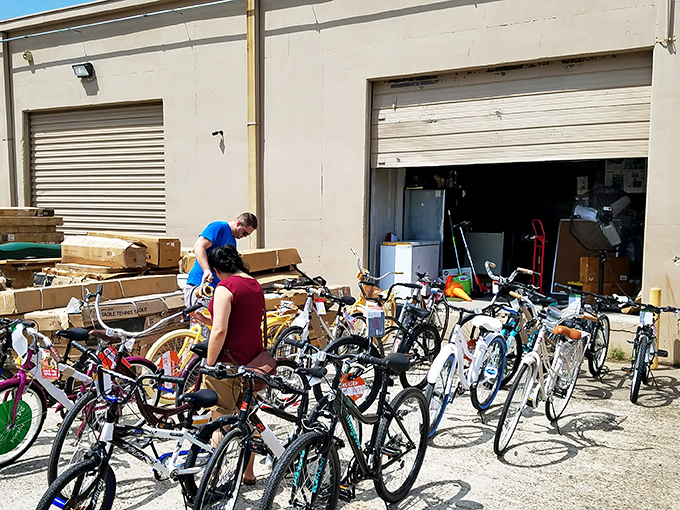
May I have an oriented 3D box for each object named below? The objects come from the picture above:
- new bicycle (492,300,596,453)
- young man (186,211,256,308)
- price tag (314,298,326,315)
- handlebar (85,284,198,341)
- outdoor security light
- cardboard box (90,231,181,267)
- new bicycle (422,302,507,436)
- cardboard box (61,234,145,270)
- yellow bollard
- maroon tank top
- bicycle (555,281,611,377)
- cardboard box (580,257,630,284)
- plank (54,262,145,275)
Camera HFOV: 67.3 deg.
[{"bbox_3d":[1.560,0.830,3.780,0.640,1.060,1.770,12,7,39],"label":"new bicycle"},{"bbox_3d":[-1.140,0.420,4.880,0.580,1.640,0.530,2,5,25],"label":"young man"},{"bbox_3d":[-0.174,0.466,4.600,0.075,0.145,0.008,-8,4,0],"label":"price tag"},{"bbox_3d":[-1.230,0.355,3.150,0.720,0.230,0.270,9,7,15],"label":"handlebar"},{"bbox_3d":[-4.660,-3.350,9.280,0.375,0.250,0.200,2,5,22],"label":"outdoor security light"},{"bbox_3d":[-2.980,-0.080,7.200,2.200,0.340,0.310,4,6,45],"label":"cardboard box"},{"bbox_3d":[0.990,0.800,4.060,0.640,1.030,1.700,3,5,37],"label":"new bicycle"},{"bbox_3d":[-2.990,-0.020,6.430,1.270,0.300,0.320,2,5,30],"label":"cardboard box"},{"bbox_3d":[3.680,0.857,5.930,0.117,0.950,0.117,0,4,0],"label":"yellow bollard"},{"bbox_3d":[-0.630,0.395,3.130,0.250,0.540,0.360,4,6,44],"label":"maroon tank top"},{"bbox_3d":[2.570,0.846,5.220,0.630,1.030,1.740,10,7,39],"label":"bicycle"},{"bbox_3d":[3.906,0.205,7.530,0.570,0.364,0.380,1,4,12],"label":"cardboard box"},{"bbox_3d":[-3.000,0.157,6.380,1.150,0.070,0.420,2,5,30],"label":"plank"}]

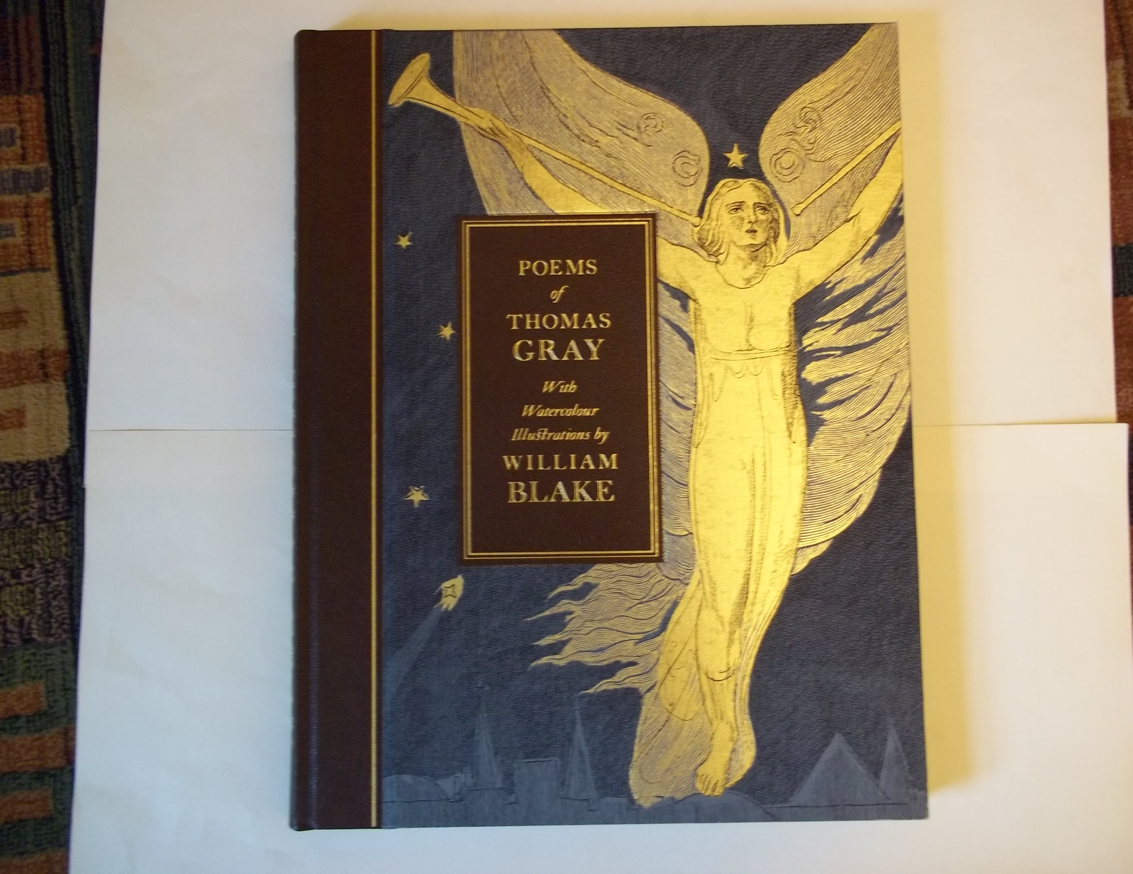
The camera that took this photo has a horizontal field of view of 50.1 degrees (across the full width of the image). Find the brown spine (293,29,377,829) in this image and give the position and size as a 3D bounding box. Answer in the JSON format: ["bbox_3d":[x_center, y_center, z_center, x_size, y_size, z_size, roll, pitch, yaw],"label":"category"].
[{"bbox_3d":[-0.089,-0.006,0.480,0.034,0.027,0.309,-1,85,0],"label":"brown spine"}]

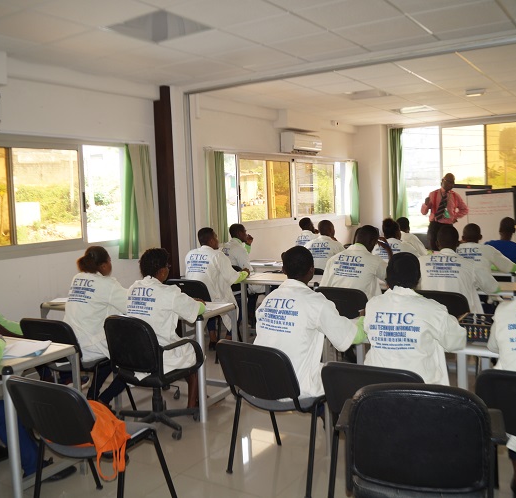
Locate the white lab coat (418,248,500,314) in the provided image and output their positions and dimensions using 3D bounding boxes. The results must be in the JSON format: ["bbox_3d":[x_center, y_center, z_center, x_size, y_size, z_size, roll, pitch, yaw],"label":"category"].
[{"bbox_3d":[1.651,0.324,4.714,0.580,0.680,0.520,2,7,34],"label":"white lab coat"}]

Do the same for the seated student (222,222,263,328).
[{"bbox_3d":[-0.134,0.323,6.376,0.500,1.250,0.720,3,7,41],"label":"seated student"}]

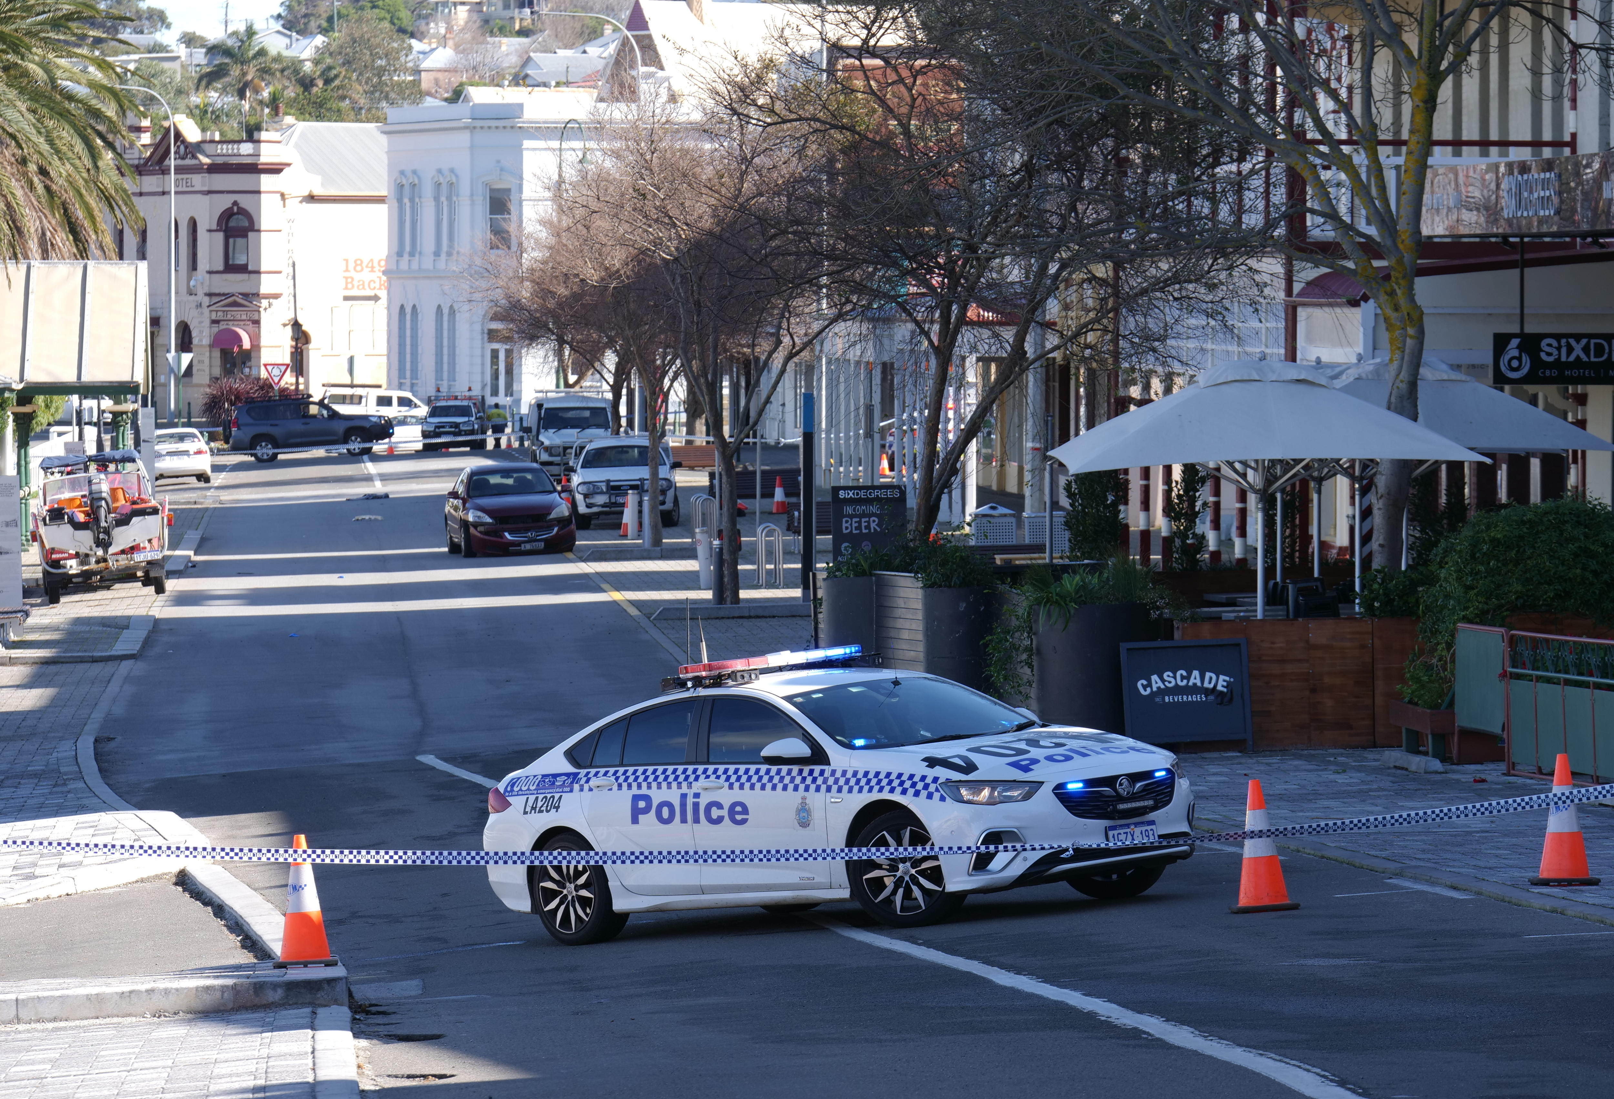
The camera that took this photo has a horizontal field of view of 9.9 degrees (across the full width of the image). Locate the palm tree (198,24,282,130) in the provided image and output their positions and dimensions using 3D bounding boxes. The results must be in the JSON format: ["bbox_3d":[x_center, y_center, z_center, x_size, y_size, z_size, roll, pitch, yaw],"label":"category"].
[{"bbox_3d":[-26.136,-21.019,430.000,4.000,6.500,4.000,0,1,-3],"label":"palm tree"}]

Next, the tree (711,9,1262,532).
[{"bbox_3d":[1.722,-2.038,90.000,5.200,6.300,5.000,0,1,-3],"label":"tree"}]

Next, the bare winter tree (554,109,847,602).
[{"bbox_3d":[-1.328,-2.534,119.000,4.100,6.400,4.100,0,1,-3],"label":"bare winter tree"}]

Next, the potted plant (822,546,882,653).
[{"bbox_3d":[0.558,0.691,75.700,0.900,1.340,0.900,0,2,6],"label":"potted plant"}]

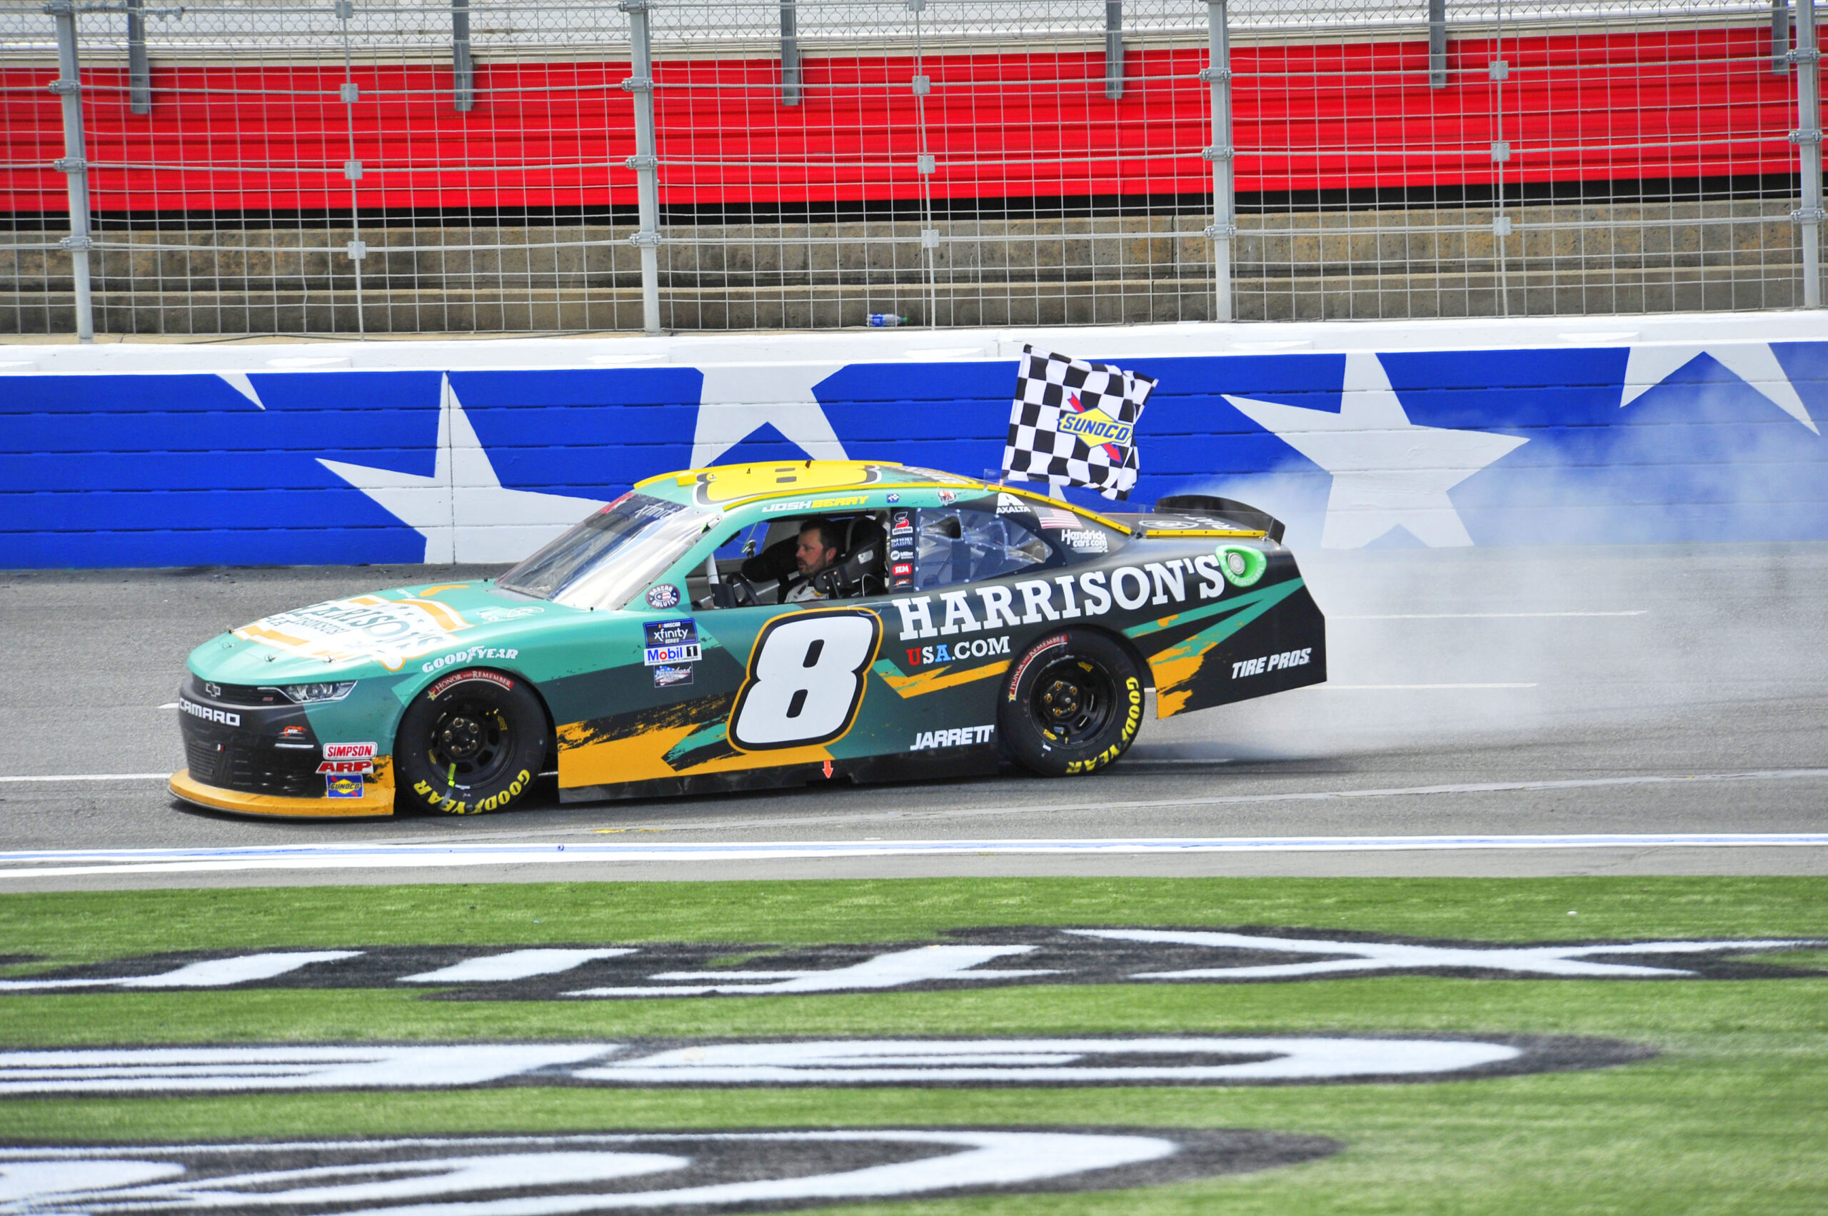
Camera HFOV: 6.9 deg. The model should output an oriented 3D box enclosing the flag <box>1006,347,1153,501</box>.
[{"bbox_3d":[0.734,-0.796,66.950,0.640,0.620,0.200,10,2,-14],"label":"flag"}]

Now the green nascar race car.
[{"bbox_3d":[-0.847,0.103,66.590,4.970,1.310,1.940,-3,6,-21],"label":"green nascar race car"}]

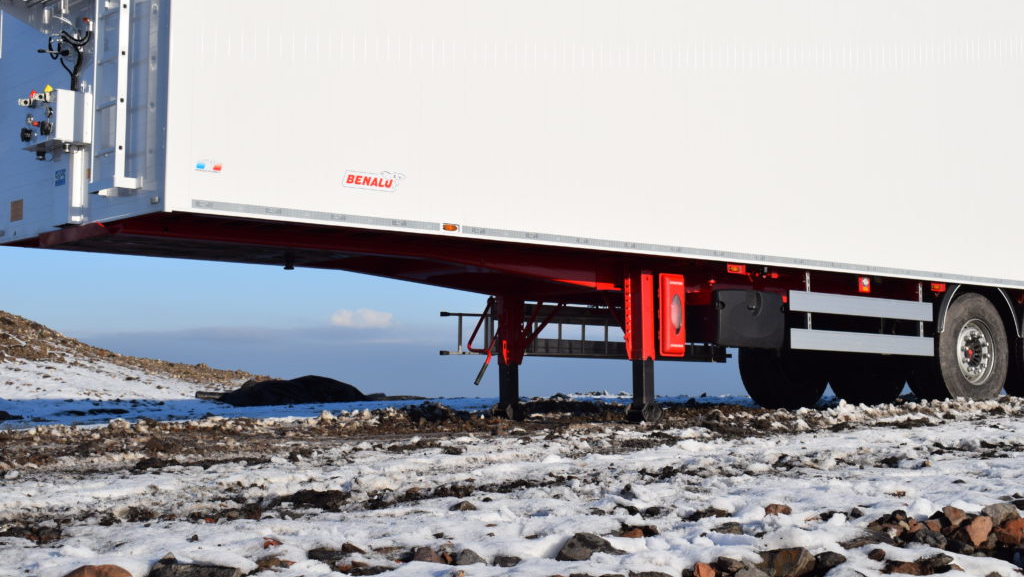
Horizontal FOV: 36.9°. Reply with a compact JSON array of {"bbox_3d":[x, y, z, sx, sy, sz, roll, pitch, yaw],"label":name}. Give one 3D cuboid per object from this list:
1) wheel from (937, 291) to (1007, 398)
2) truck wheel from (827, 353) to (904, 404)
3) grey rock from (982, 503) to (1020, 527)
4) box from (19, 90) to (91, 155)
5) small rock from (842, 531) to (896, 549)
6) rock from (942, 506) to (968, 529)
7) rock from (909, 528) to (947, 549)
[{"bbox_3d":[4.081,0.585,14.039,1.060,1.060,0.380,4,-5,-39],"label":"wheel"},{"bbox_3d":[3.815,0.762,16.459,1.060,1.060,0.380,4,-5,-39],"label":"truck wheel"},{"bbox_3d":[1.769,0.824,5.550,0.135,0.100,0.110,-1,-4,18],"label":"grey rock"},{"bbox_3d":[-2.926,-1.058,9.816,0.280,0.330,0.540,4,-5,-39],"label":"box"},{"bbox_3d":[1.535,1.092,6.633,0.233,0.086,0.152,0,-4,0],"label":"small rock"},{"bbox_3d":[1.588,0.820,5.500,0.092,0.085,0.075,-1,-4,16],"label":"rock"},{"bbox_3d":[1.413,0.846,5.200,0.125,0.080,0.090,-1,-4,15],"label":"rock"}]

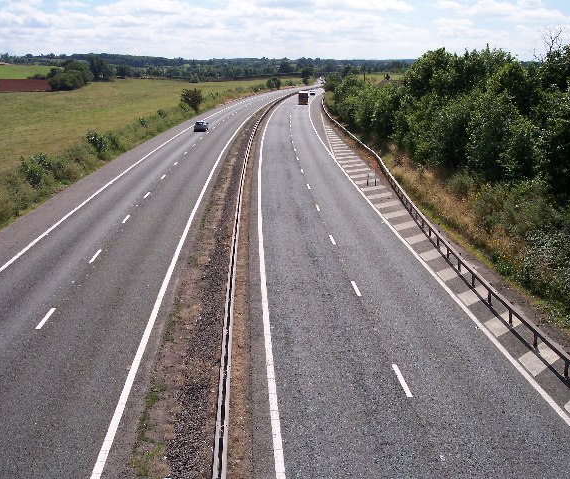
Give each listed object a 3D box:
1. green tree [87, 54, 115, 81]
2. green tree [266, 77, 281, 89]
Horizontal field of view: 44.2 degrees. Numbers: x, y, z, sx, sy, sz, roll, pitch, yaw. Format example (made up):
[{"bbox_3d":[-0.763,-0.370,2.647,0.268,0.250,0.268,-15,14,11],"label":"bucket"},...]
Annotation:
[{"bbox_3d":[-109.786,-102.906,420.000,16.500,15.600,14.500,-4,14,-14],"label":"green tree"},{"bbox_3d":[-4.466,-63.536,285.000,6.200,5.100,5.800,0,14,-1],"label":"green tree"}]

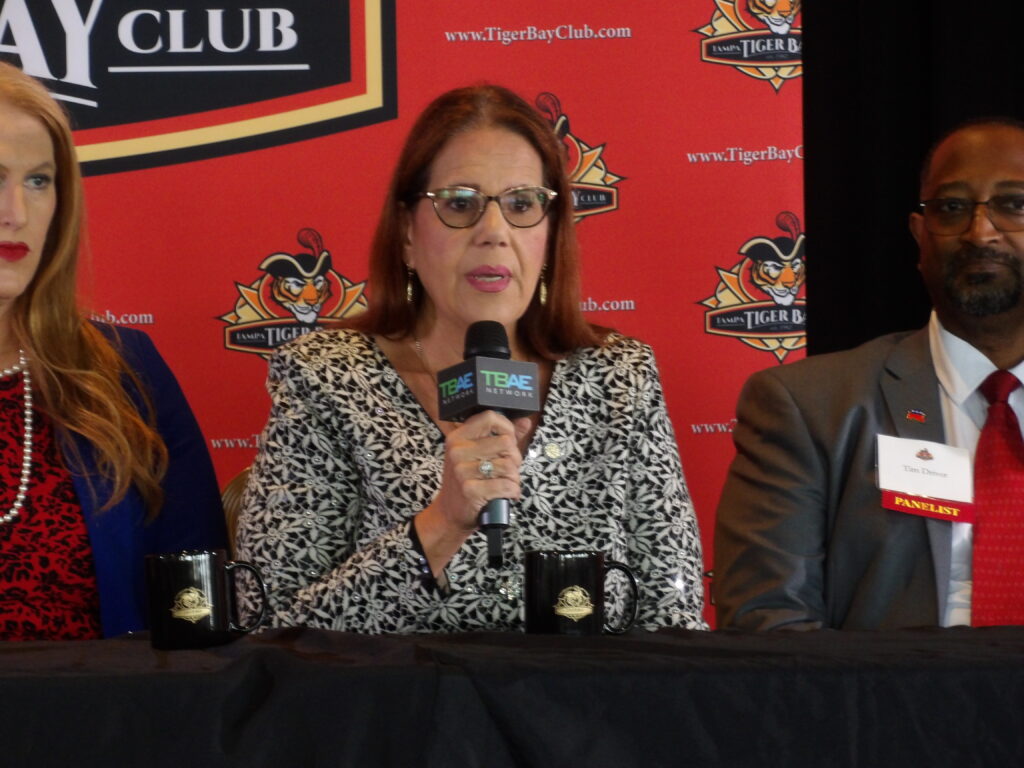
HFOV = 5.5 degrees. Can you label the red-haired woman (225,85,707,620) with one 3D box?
[{"bbox_3d":[-0.045,0.330,11.250,0.530,1.290,0.720,0,-1,-13],"label":"red-haired woman"}]

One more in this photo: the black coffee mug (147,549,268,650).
[{"bbox_3d":[-0.310,0.219,10.900,0.121,0.097,0.083,-4,-1,3],"label":"black coffee mug"}]

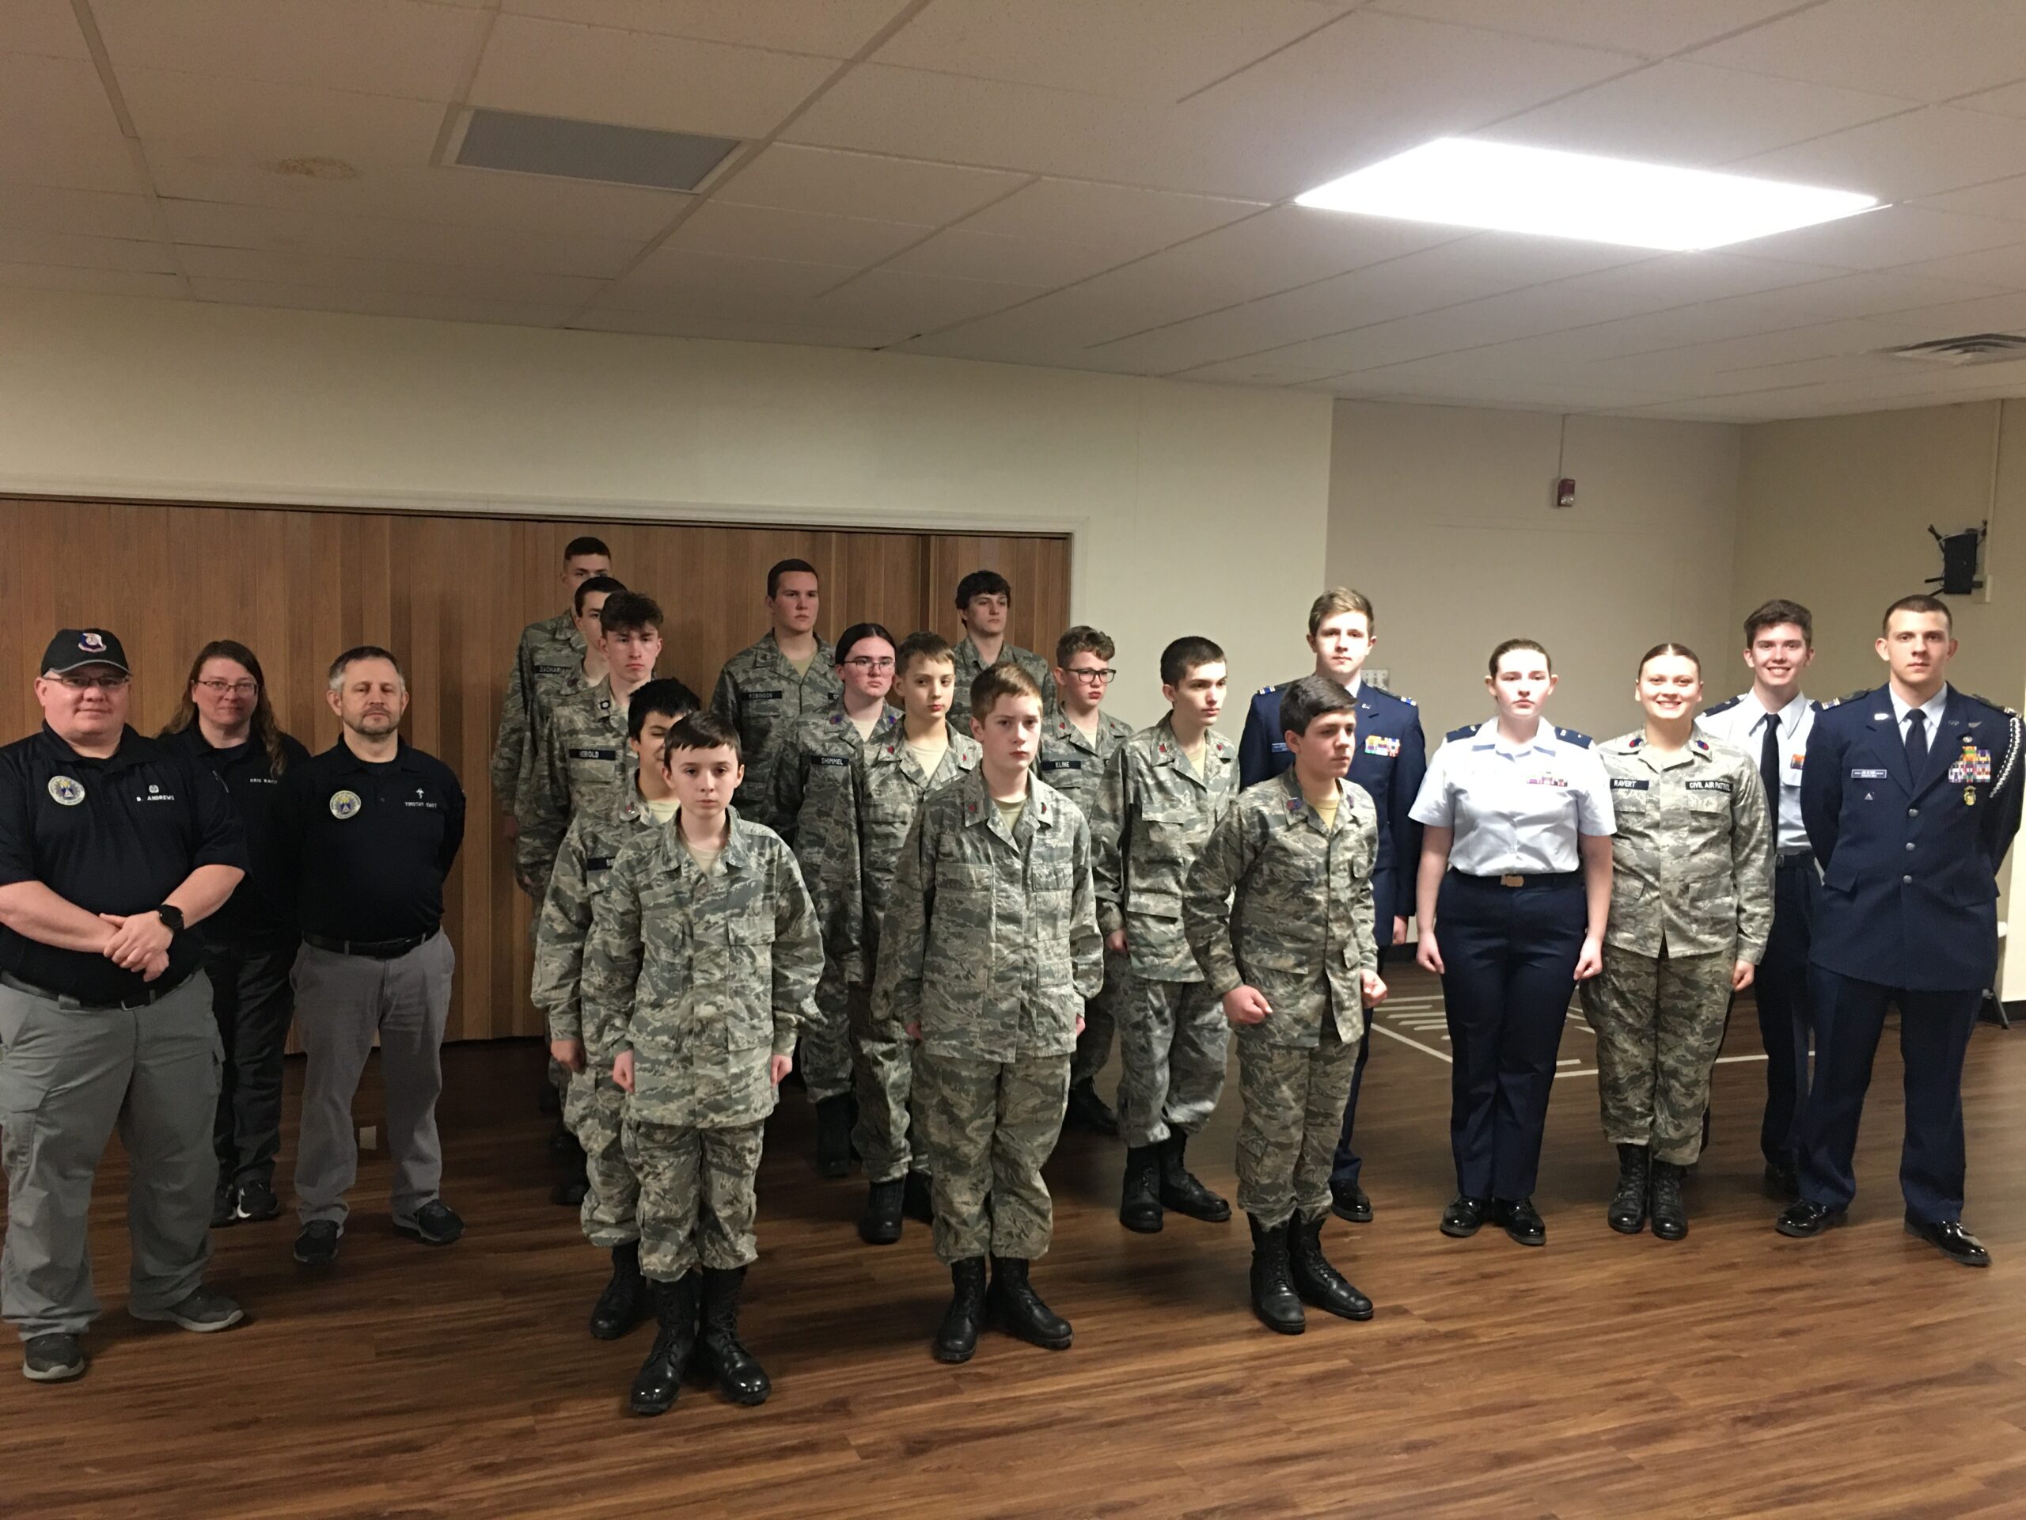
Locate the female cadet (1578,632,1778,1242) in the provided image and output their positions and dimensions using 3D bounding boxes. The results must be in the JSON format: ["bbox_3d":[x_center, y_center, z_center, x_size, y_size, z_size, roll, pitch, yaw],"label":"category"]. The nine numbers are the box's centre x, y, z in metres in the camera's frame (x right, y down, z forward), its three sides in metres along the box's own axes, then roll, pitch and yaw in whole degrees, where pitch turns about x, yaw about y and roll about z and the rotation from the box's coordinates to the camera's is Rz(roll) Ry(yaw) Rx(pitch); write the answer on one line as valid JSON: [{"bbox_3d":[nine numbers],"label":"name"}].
[{"bbox_3d":[1.848,0.503,4.764,0.530,1.646,0.300,3,6,20],"label":"female cadet"}]

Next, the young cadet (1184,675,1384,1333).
[{"bbox_3d":[0.690,0.584,4.143,0.500,1.569,0.360,-2,7,-29],"label":"young cadet"}]

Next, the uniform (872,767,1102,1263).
[{"bbox_3d":[-0.043,0.613,4.036,0.520,1.205,0.310,-1,6,-22],"label":"uniform"}]

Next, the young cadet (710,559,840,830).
[{"bbox_3d":[-0.752,0.270,5.619,0.530,1.850,0.330,-1,6,-22],"label":"young cadet"}]

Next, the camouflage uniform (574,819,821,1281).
[{"bbox_3d":[-0.686,0.632,3.724,0.530,1.060,0.300,-1,6,-18],"label":"camouflage uniform"}]

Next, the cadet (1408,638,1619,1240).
[{"bbox_3d":[1.383,0.496,4.717,0.540,1.653,0.300,3,6,17],"label":"cadet"}]

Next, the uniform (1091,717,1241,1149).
[{"bbox_3d":[0.436,0.489,4.818,0.480,1.247,0.290,-2,7,-23],"label":"uniform"}]

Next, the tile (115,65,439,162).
[{"bbox_3d":[-1.476,-1.293,3.452,0.605,0.020,0.605,-2,7,-23],"label":"tile"}]

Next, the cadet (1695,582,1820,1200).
[{"bbox_3d":[2.304,0.419,5.049,0.500,1.774,0.300,3,6,22],"label":"cadet"}]

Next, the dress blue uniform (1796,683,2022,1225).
[{"bbox_3d":[2.496,0.550,4.739,0.530,1.526,0.340,4,7,28],"label":"dress blue uniform"}]

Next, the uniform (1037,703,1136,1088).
[{"bbox_3d":[0.222,0.453,5.564,0.480,1.267,0.290,-2,7,-23],"label":"uniform"}]

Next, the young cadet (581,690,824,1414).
[{"bbox_3d":[-0.697,0.638,3.761,0.510,1.495,0.330,-1,6,-17],"label":"young cadet"}]

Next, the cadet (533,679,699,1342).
[{"bbox_3d":[-0.888,0.582,4.032,0.500,1.538,0.320,-1,6,-19],"label":"cadet"}]

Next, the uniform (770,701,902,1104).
[{"bbox_3d":[-0.472,0.444,5.194,0.480,1.255,0.320,-1,6,-25],"label":"uniform"}]

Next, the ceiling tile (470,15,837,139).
[{"bbox_3d":[-0.676,-1.246,3.106,0.605,0.020,0.605,-1,6,-22],"label":"ceiling tile"}]

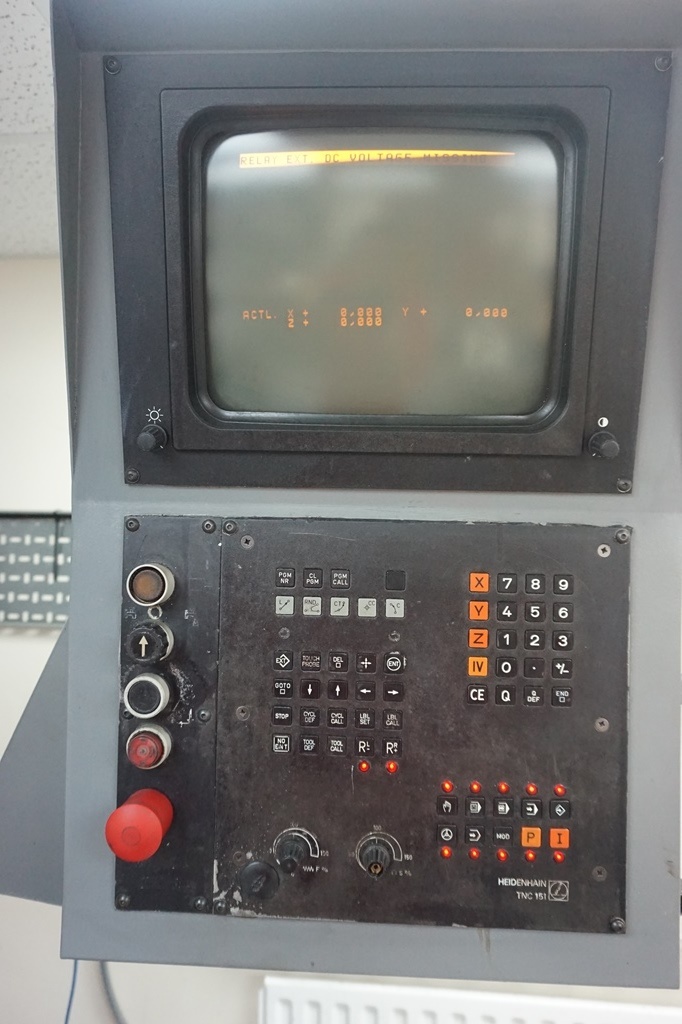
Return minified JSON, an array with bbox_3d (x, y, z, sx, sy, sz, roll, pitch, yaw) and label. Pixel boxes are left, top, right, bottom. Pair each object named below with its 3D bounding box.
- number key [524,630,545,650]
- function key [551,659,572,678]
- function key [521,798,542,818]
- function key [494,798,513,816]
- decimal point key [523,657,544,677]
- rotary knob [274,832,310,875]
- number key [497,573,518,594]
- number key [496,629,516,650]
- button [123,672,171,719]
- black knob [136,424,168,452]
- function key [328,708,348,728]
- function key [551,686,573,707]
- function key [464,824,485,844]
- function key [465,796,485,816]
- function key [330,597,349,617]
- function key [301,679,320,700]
[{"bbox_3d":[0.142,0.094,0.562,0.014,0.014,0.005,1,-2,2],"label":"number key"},{"bbox_3d":[0.151,0.107,0.526,0.013,0.013,0.004,1,-2,2],"label":"function key"},{"bbox_3d":[0.132,0.206,0.533,0.013,0.013,0.005,1,-1,2],"label":"function key"},{"bbox_3d":[0.111,0.202,0.524,0.013,0.013,0.004,1,-2,2],"label":"function key"},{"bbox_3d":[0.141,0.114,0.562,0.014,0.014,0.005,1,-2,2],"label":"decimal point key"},{"bbox_3d":[-0.036,0.247,0.548,0.024,0.024,0.025,1,-2,2],"label":"rotary knob"},{"bbox_3d":[0.115,0.049,0.529,0.013,0.013,0.004,1,-2,2],"label":"number key"},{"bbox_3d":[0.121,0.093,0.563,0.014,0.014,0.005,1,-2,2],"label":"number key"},{"bbox_3d":[-0.134,0.127,0.529,0.029,0.029,0.011,1,-2,2],"label":"button"},{"bbox_3d":[-0.131,-0.050,0.528,0.019,0.019,0.019,1,12,3],"label":"black knob"},{"bbox_3d":[-0.002,0.142,0.530,0.013,0.013,0.004,1,-2,2],"label":"function key"},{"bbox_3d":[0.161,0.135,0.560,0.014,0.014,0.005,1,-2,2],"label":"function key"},{"bbox_3d":[0.093,0.224,0.534,0.013,0.013,0.005,1,-1,2],"label":"function key"},{"bbox_3d":[0.094,0.205,0.535,0.013,0.013,0.005,1,-1,2],"label":"function key"},{"bbox_3d":[0.000,0.066,0.532,0.013,0.013,0.004,1,-2,2],"label":"function key"},{"bbox_3d":[-0.021,0.125,0.541,0.013,0.013,0.005,1,-1,2],"label":"function key"}]

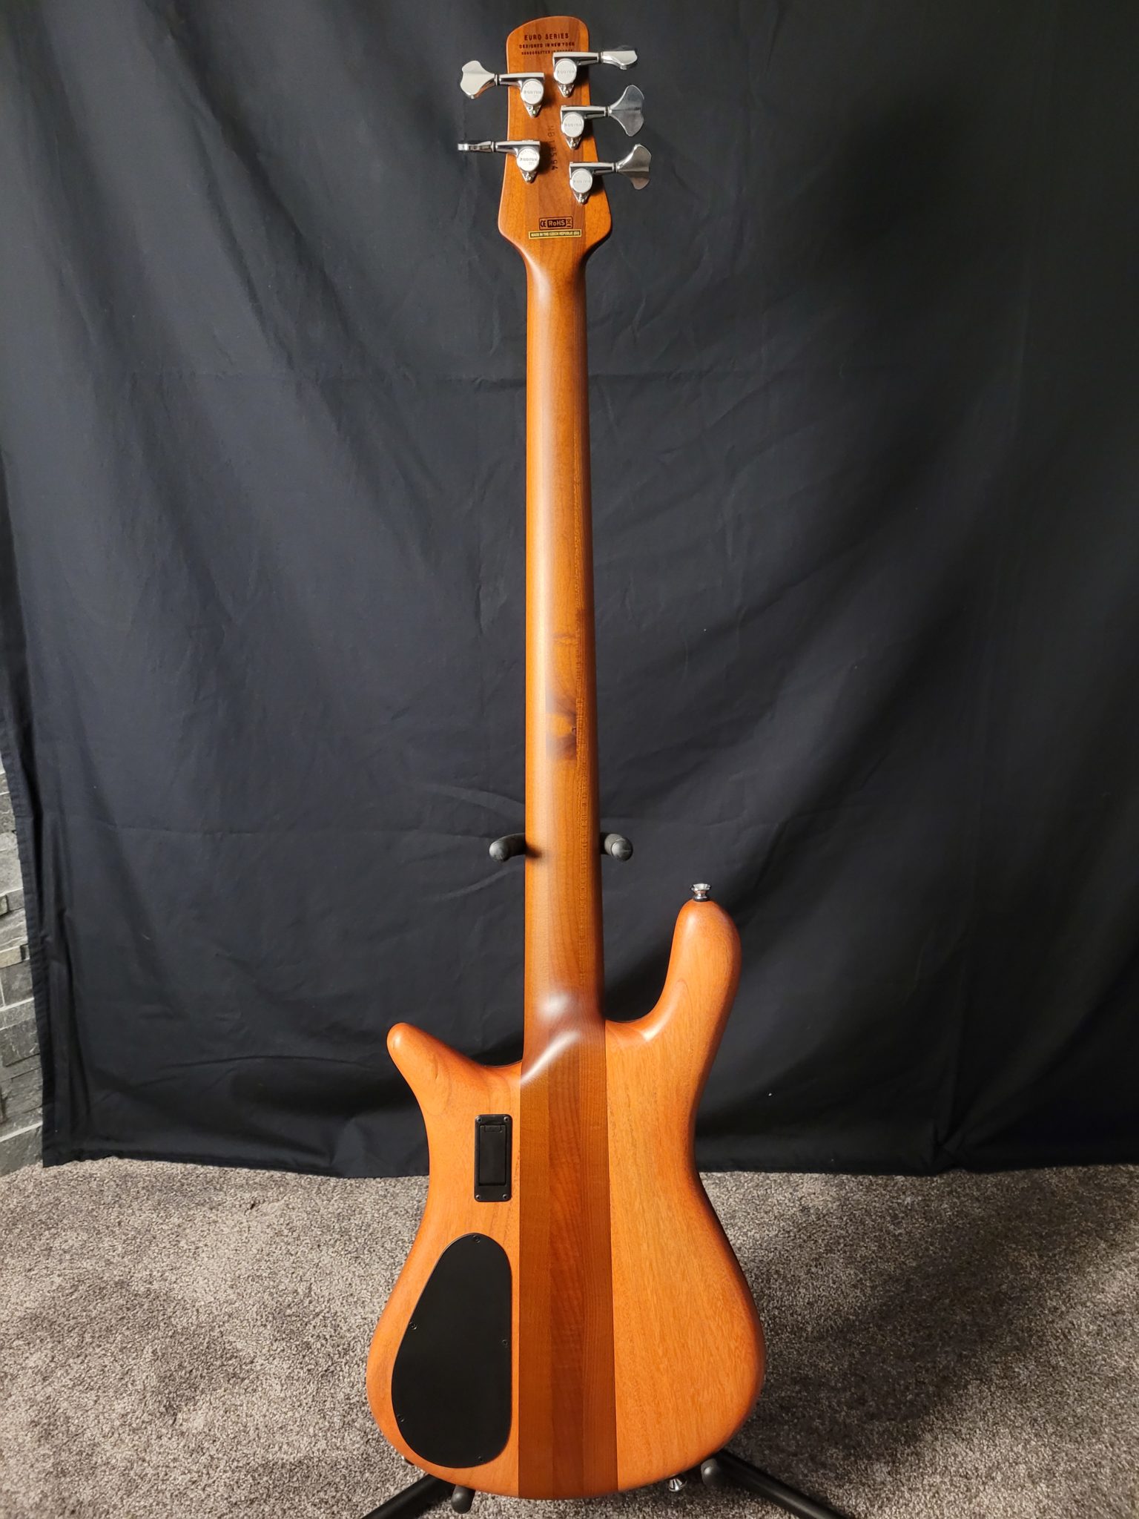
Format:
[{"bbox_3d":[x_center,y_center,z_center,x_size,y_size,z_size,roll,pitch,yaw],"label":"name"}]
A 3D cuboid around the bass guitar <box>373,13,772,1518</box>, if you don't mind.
[{"bbox_3d":[-0.007,0.020,0.915,0.322,1.175,0.085,-1,4,0],"label":"bass guitar"}]

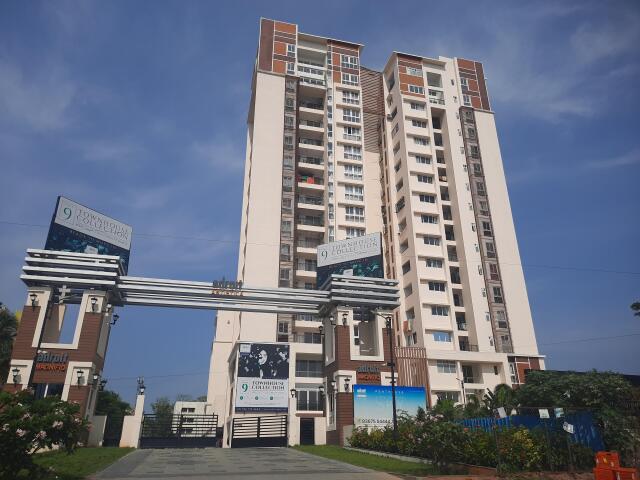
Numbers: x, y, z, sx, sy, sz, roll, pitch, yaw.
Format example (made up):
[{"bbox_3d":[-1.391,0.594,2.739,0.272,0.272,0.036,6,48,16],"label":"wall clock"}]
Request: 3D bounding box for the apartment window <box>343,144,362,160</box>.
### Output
[{"bbox_3d":[4.325,-11.361,60.317,2.375,1.960,0.150,6,-24,-13],"label":"apartment window"}]

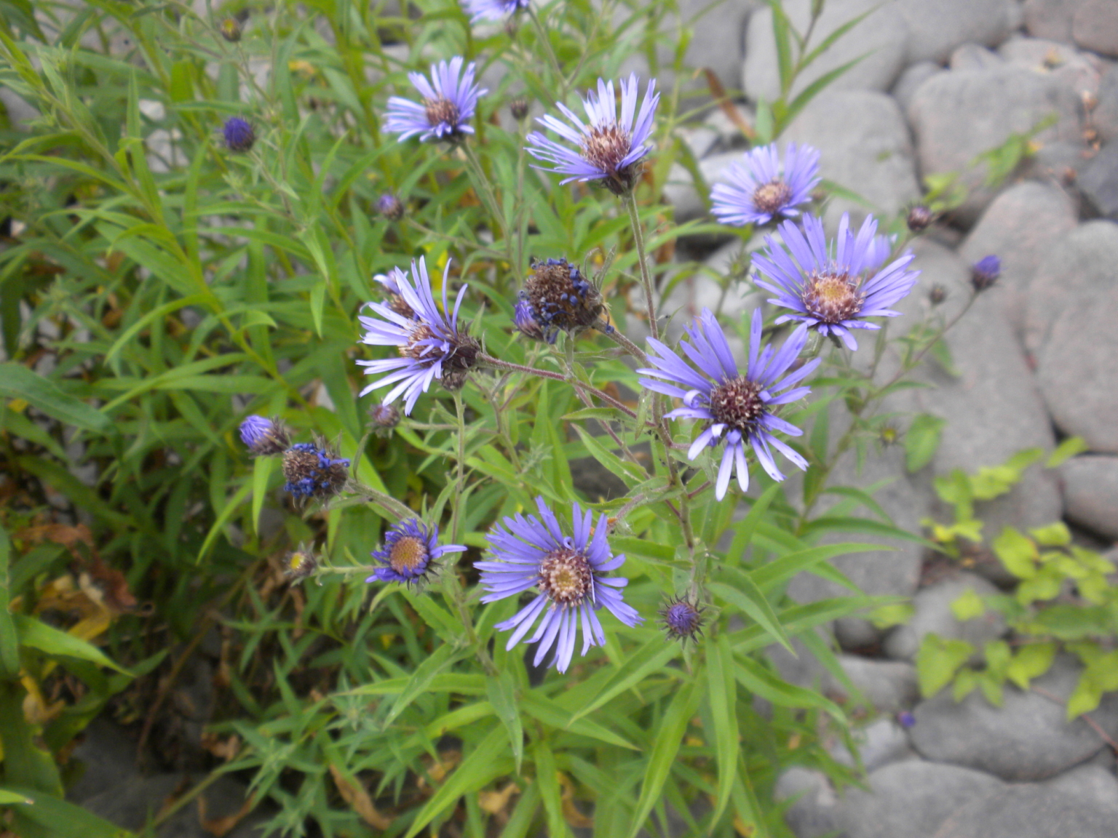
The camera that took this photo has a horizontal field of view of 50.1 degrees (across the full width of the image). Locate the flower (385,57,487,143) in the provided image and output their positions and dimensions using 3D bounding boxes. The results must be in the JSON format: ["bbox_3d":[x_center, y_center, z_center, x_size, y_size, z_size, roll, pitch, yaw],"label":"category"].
[{"bbox_3d":[-0.044,-0.115,0.430,0.034,0.022,0.030,-12,44,14],"label":"flower"}]

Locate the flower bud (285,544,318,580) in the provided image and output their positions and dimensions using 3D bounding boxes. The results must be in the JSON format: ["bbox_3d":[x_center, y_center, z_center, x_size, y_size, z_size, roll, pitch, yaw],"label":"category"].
[{"bbox_3d":[-0.073,0.041,0.340,0.009,0.009,0.009,13,24,-48],"label":"flower bud"}]

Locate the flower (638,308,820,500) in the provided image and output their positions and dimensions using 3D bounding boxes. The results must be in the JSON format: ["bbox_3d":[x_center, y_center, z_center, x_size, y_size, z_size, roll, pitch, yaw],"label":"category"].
[{"bbox_3d":[0.045,-0.004,0.320,0.048,0.019,0.050,-2,72,7],"label":"flower"}]

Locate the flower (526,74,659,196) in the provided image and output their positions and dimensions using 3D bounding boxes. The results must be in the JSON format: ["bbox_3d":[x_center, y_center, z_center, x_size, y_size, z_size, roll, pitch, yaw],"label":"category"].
[{"bbox_3d":[0.011,-0.088,0.370,0.042,0.025,0.038,-12,41,12],"label":"flower"}]

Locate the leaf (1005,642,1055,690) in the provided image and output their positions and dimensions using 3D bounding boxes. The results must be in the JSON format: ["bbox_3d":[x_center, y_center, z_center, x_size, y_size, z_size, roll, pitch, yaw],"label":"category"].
[{"bbox_3d":[0.237,0.124,0.600,0.019,0.007,0.027,27,65,16],"label":"leaf"}]

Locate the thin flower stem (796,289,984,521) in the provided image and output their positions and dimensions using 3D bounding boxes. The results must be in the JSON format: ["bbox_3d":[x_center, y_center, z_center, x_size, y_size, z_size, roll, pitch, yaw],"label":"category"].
[{"bbox_3d":[0.127,-0.004,0.460,0.009,0.118,0.010,37,18,0],"label":"thin flower stem"}]

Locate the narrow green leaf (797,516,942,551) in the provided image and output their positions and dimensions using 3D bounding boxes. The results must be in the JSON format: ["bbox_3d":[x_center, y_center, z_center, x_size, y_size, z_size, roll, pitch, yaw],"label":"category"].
[{"bbox_3d":[0.122,0.045,0.470,0.057,0.008,0.010,9,43,7],"label":"narrow green leaf"}]

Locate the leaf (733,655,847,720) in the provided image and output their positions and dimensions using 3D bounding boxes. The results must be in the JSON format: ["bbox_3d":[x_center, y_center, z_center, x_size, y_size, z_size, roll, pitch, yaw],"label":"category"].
[{"bbox_3d":[0.079,0.092,0.410,0.044,0.009,0.010,31,52,13],"label":"leaf"}]

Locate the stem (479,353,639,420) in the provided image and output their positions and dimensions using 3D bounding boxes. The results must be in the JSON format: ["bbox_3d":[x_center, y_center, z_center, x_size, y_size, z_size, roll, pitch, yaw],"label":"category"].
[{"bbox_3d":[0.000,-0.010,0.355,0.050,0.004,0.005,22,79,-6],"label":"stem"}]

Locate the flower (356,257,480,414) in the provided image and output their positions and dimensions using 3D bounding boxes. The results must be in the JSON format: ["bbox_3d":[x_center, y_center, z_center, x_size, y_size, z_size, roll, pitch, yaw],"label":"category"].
[{"bbox_3d":[-0.036,-0.022,0.310,0.025,0.038,0.036,13,37,-25],"label":"flower"}]

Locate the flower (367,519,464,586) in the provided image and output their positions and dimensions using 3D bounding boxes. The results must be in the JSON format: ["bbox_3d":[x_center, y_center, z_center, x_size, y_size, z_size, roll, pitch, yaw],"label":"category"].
[{"bbox_3d":[-0.044,0.041,0.365,0.028,0.013,0.019,24,91,24],"label":"flower"}]

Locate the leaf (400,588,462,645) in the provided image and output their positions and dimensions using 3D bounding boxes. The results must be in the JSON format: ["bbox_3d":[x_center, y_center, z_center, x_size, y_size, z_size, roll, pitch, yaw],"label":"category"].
[{"bbox_3d":[-0.042,0.065,0.390,0.025,0.004,0.007,42,60,-15],"label":"leaf"}]

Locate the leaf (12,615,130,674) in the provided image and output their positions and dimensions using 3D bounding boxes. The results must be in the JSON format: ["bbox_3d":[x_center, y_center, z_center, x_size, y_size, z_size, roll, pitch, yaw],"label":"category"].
[{"bbox_3d":[-0.196,0.091,0.480,0.051,0.008,0.013,25,50,6],"label":"leaf"}]

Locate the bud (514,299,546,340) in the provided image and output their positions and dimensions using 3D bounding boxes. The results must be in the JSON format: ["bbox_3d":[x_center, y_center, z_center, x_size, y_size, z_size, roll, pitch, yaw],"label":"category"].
[{"bbox_3d":[-0.008,-0.027,0.330,0.010,0.012,0.010,-25,23,22],"label":"bud"}]

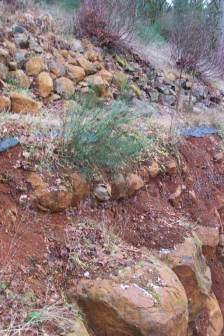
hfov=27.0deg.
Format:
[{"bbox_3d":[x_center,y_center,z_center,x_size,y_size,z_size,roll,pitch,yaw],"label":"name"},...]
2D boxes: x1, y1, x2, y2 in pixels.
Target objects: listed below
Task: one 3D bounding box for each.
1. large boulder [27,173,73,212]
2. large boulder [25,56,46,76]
[{"bbox_3d":[-0.845,0.331,6.300,0.603,0.514,0.500,0,8,0],"label":"large boulder"},{"bbox_3d":[-1.691,-2.244,10.300,0.472,0.420,0.440,0,8,0],"label":"large boulder"}]

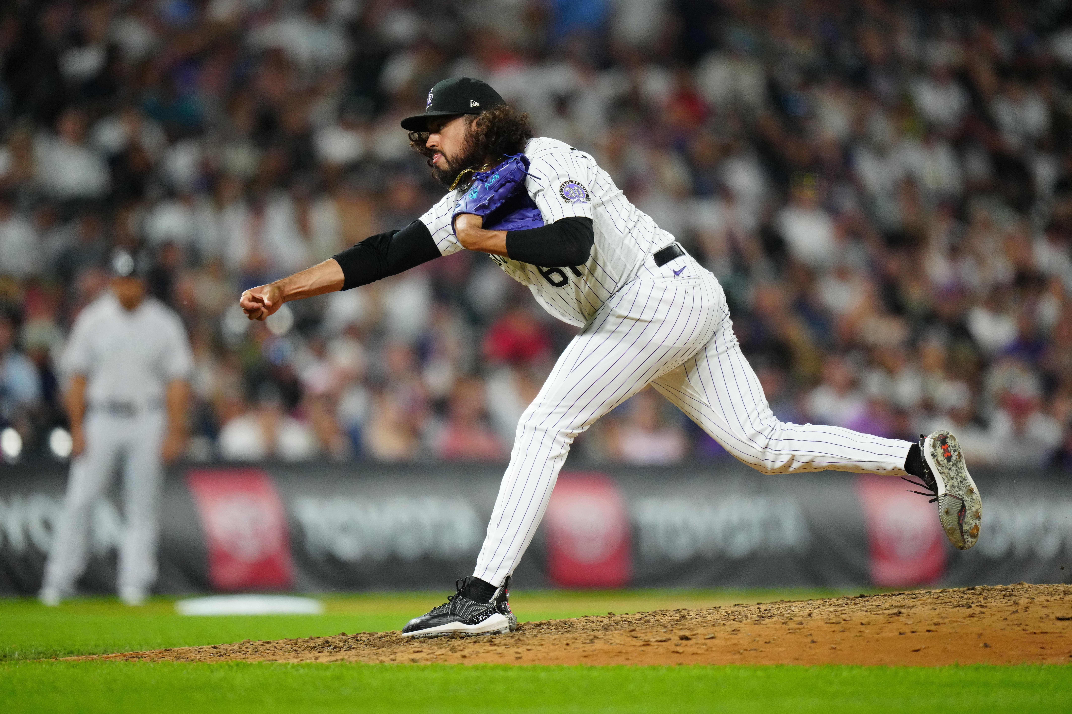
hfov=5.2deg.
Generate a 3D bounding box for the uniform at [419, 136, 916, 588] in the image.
[{"bbox_3d":[0.350,0.013,31.800,1.220,1.200,0.620,0,-1,-13],"label":"uniform"}]

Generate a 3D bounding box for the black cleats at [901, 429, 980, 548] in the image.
[{"bbox_3d":[1.083,0.360,31.780,0.118,0.320,0.140,-12,0,-34],"label":"black cleats"}]

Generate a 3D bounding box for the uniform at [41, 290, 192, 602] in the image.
[{"bbox_3d":[-2.059,0.346,58.500,0.660,1.750,0.380,0,-1,12],"label":"uniform"}]

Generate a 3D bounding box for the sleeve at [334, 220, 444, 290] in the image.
[{"bbox_3d":[-0.395,-0.275,31.800,0.300,0.115,0.120,-20,-6,-16],"label":"sleeve"}]

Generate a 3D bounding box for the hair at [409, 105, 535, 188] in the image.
[{"bbox_3d":[-0.171,-0.566,31.800,0.280,0.230,0.250,5,-10,-20],"label":"hair"}]

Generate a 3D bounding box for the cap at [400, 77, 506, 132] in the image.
[{"bbox_3d":[-0.220,-0.671,31.800,0.270,0.135,0.180,5,-10,-20],"label":"cap"}]

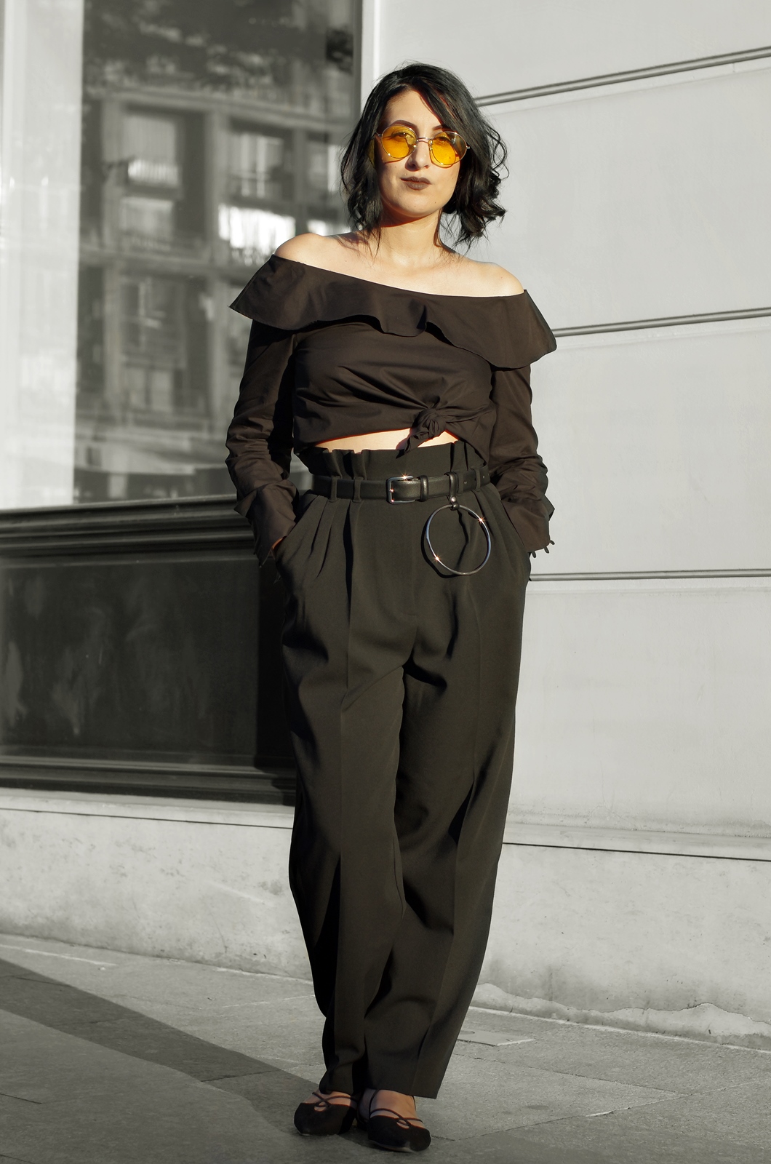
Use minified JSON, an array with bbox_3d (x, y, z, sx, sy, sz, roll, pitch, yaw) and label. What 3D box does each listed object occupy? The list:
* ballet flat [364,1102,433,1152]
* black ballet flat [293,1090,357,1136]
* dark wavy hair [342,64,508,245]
[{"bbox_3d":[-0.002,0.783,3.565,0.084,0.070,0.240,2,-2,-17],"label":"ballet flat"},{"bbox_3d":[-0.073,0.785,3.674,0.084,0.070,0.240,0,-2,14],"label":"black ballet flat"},{"bbox_3d":[0.059,-0.645,3.673,0.245,0.265,0.230,5,-2,0],"label":"dark wavy hair"}]

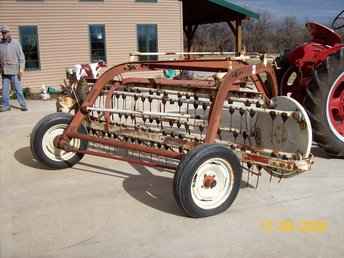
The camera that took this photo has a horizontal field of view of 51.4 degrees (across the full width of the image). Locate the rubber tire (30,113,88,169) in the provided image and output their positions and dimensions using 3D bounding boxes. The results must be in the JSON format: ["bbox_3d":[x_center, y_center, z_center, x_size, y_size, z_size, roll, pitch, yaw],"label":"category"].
[{"bbox_3d":[-1.301,0.147,4.180,0.655,0.655,0.163,-7,16,-31],"label":"rubber tire"}]

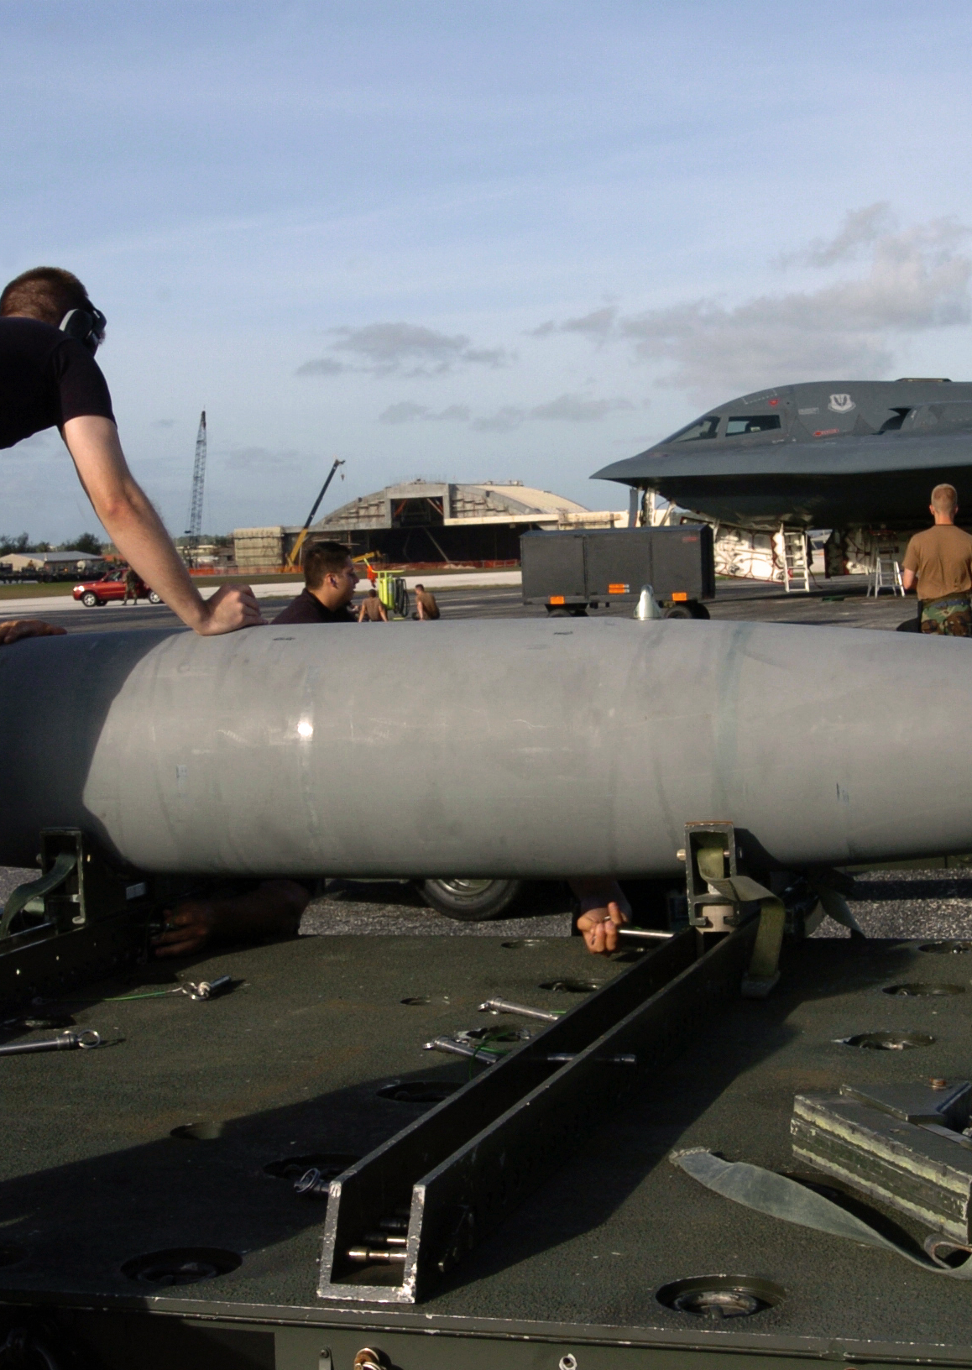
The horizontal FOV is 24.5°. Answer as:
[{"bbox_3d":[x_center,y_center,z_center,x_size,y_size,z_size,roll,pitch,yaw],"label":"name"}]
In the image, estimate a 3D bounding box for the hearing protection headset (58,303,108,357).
[{"bbox_3d":[-0.728,-0.632,3.780,0.200,0.200,0.100,-1,-33,34],"label":"hearing protection headset"}]

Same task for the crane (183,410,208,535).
[{"bbox_3d":[-57.401,-38.613,440.000,8.000,31.000,5.000,-3,3,-6],"label":"crane"}]

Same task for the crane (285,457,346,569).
[{"bbox_3d":[-33.550,-33.528,440.000,12.000,22.000,4.000,-3,3,-6],"label":"crane"}]

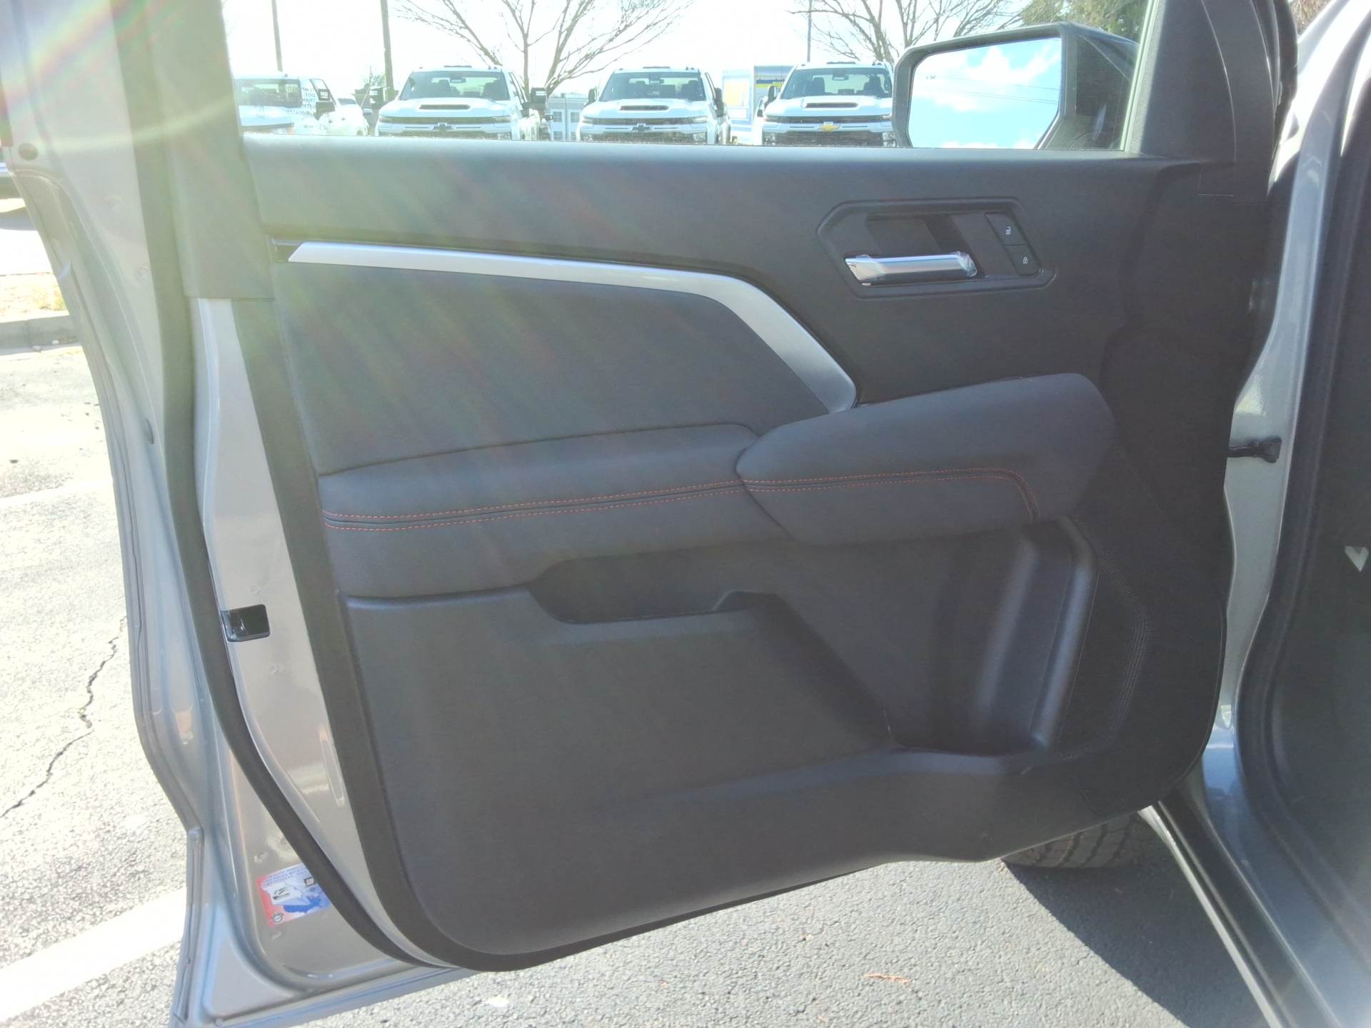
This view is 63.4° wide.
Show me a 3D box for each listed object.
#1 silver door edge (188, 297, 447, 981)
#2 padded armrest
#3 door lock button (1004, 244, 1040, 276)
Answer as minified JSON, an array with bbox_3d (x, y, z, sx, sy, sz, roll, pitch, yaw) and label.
[{"bbox_3d":[-0.296,0.129,0.901,0.137,0.606,0.070,-8,21,-21],"label":"silver door edge"},{"bbox_3d":[0.207,-0.039,0.939,0.365,0.117,0.095,-8,21,-21],"label":"padded armrest"},{"bbox_3d":[0.289,-0.220,0.961,0.038,0.026,0.010,-8,21,-21],"label":"door lock button"}]

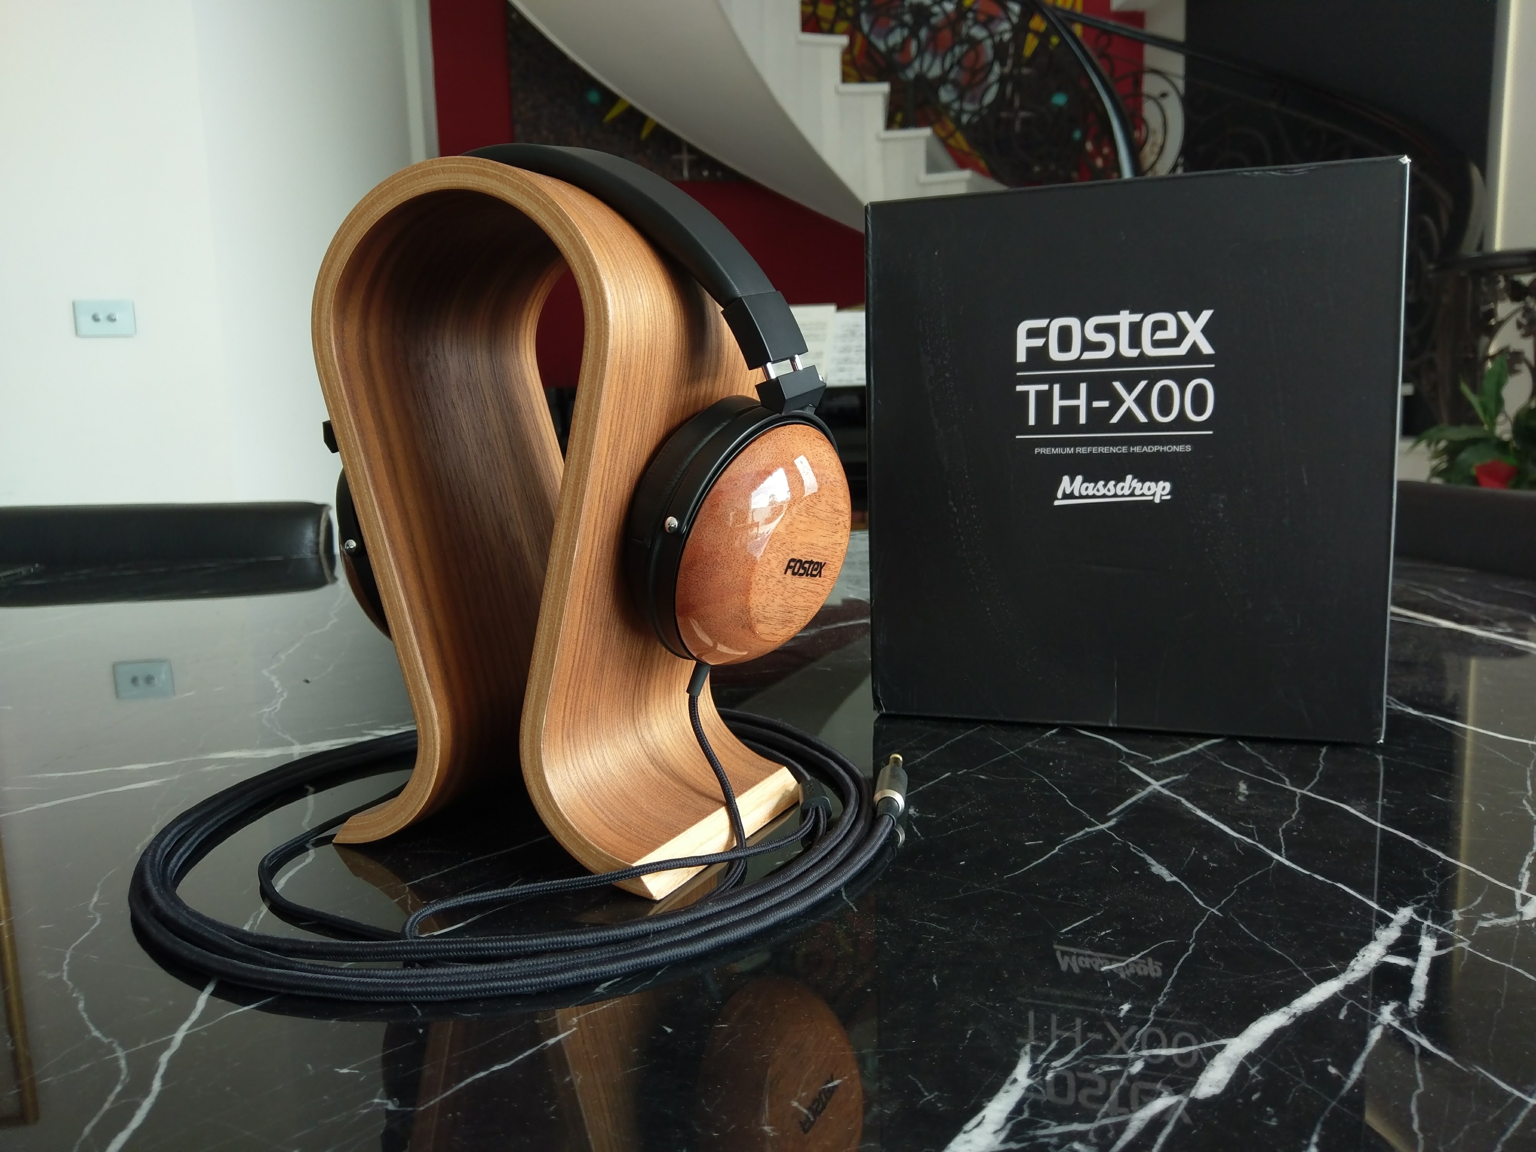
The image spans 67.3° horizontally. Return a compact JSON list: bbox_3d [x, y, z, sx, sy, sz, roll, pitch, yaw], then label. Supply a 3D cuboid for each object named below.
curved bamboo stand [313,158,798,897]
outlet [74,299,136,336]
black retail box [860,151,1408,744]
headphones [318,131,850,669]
[{"bbox_3d":[-0.090,-0.026,0.478,0.159,0.266,0.112,2,9,25],"label":"curved bamboo stand"},{"bbox_3d":[-1.465,-0.569,2.550,0.130,0.083,0.010,-2,8,-3],"label":"outlet"},{"bbox_3d":[0.196,-0.064,0.644,0.253,0.277,0.130,1,9,18],"label":"black retail box"},{"bbox_3d":[-0.086,-0.072,0.484,0.239,0.211,0.104,2,9,25],"label":"headphones"}]

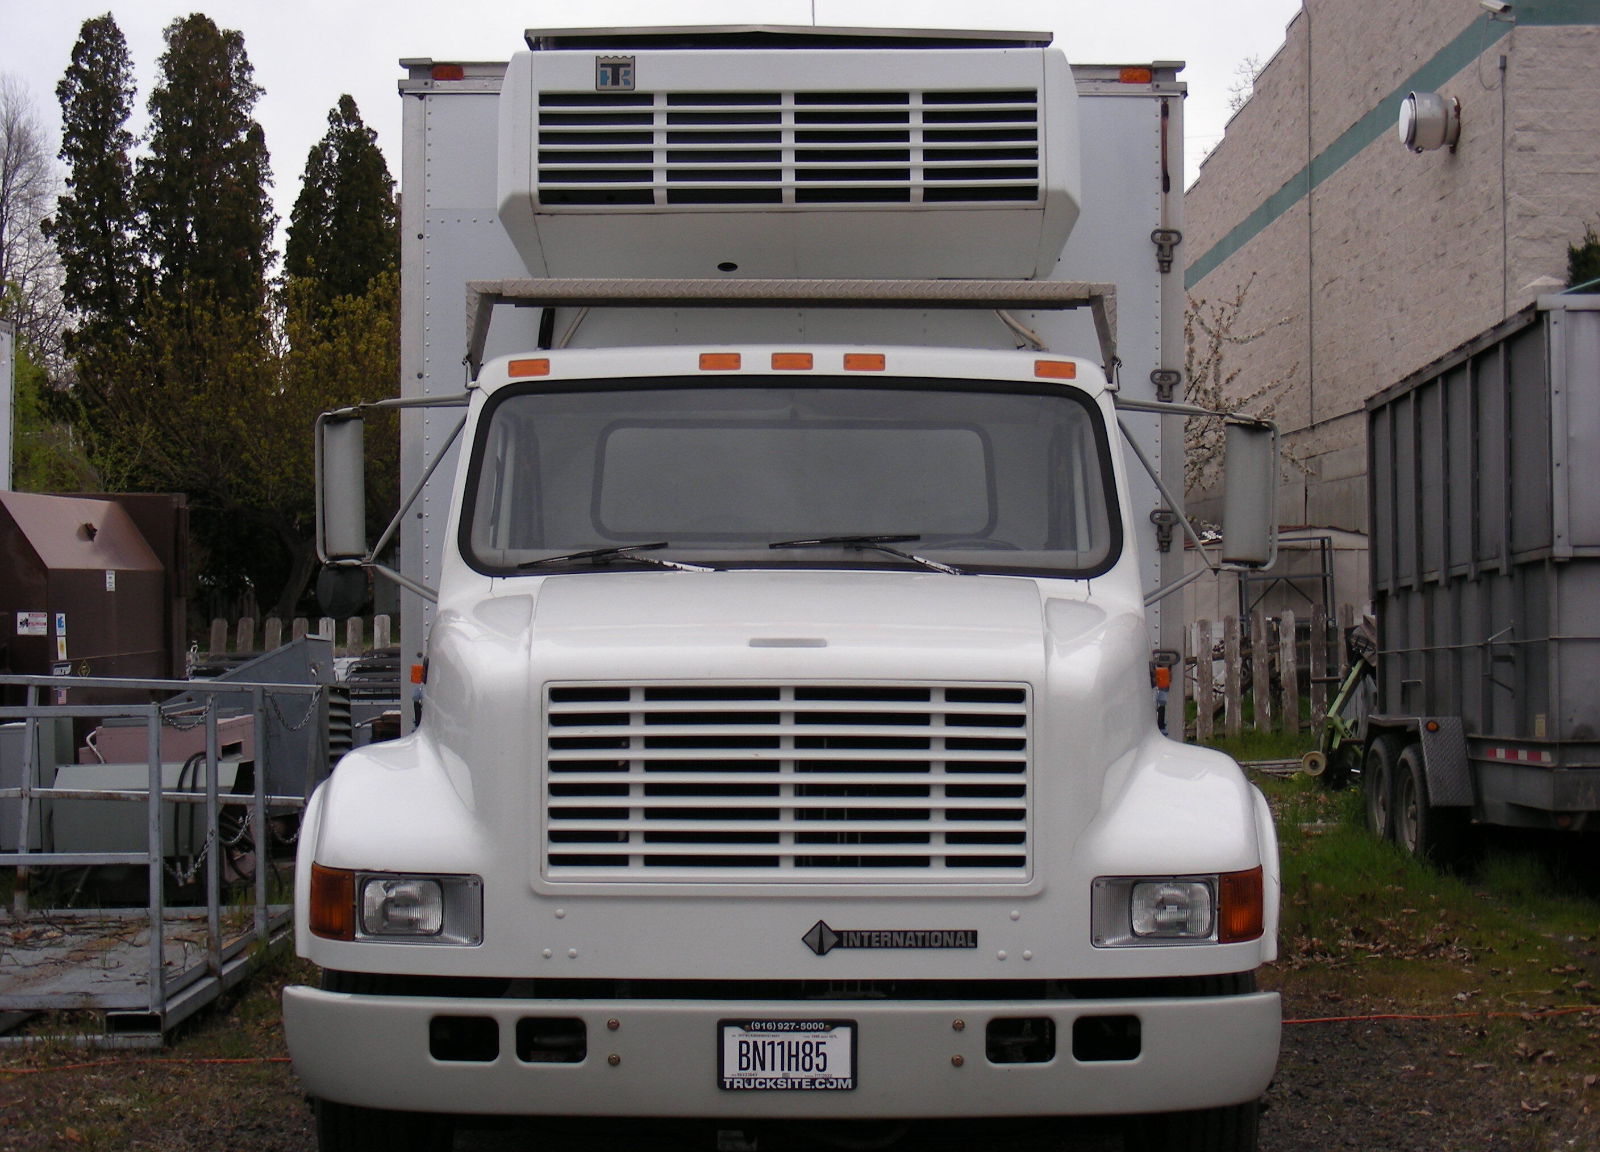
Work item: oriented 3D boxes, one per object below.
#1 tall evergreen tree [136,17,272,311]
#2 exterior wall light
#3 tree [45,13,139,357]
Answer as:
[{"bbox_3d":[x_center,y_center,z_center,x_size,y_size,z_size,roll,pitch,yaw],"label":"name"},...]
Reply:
[{"bbox_3d":[-8.258,-3.074,34.000,2.000,9.448,2.000,0,0,0],"label":"tall evergreen tree"},{"bbox_3d":[6.600,-4.760,25.700,0.560,0.620,0.620,0,0,0],"label":"exterior wall light"},{"bbox_3d":[-9.828,-3.083,34.000,1.500,9.466,1.500,0,0,0],"label":"tree"}]

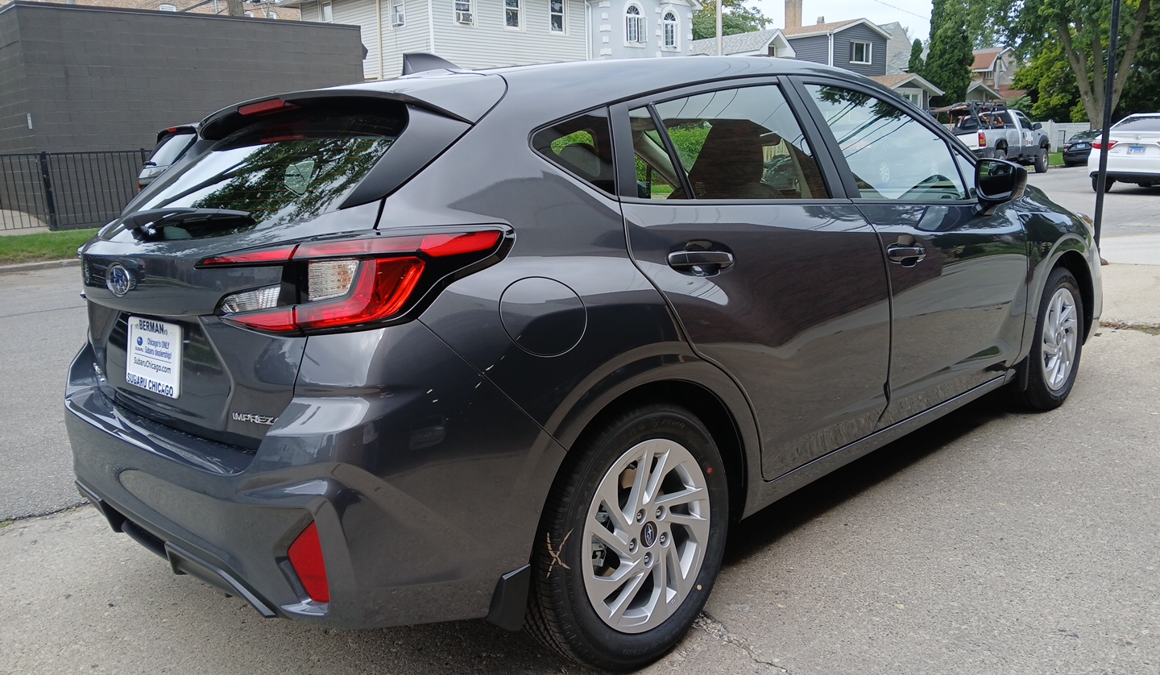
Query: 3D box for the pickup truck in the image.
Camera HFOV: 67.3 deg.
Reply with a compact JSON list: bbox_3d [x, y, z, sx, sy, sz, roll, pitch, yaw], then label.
[{"bbox_3d":[12.356,-5.919,26.309,5.200,1.980,1.950,-13,17,-41],"label":"pickup truck"}]

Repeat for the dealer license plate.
[{"bbox_3d":[-1.002,0.041,2.023,0.020,0.160,0.310,-1,4,-44],"label":"dealer license plate"}]

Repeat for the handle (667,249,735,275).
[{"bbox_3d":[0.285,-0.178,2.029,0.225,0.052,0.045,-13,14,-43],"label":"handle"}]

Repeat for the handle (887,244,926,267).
[{"bbox_3d":[1.030,-0.265,2.743,0.225,0.065,0.060,-13,10,-42],"label":"handle"}]

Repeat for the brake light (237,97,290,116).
[{"bbox_3d":[-0.766,-0.564,2.134,0.045,0.033,0.250,-13,14,-43],"label":"brake light"}]

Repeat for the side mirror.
[{"bbox_3d":[1.441,-0.533,3.007,0.140,0.165,0.195,-13,14,-43],"label":"side mirror"}]

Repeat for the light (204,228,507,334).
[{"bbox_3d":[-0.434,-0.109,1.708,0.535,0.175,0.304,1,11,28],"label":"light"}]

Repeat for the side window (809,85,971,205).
[{"bbox_3d":[1.076,-0.648,2.967,0.840,0.430,0.050,-13,-10,-42],"label":"side window"}]

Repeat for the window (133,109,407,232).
[{"bbox_3d":[-0.857,-0.370,2.120,1.190,0.080,0.440,6,53,46],"label":"window"}]

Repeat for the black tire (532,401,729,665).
[{"bbox_3d":[0.096,0.444,2.045,0.632,0.632,0.210,-13,12,-42],"label":"black tire"}]

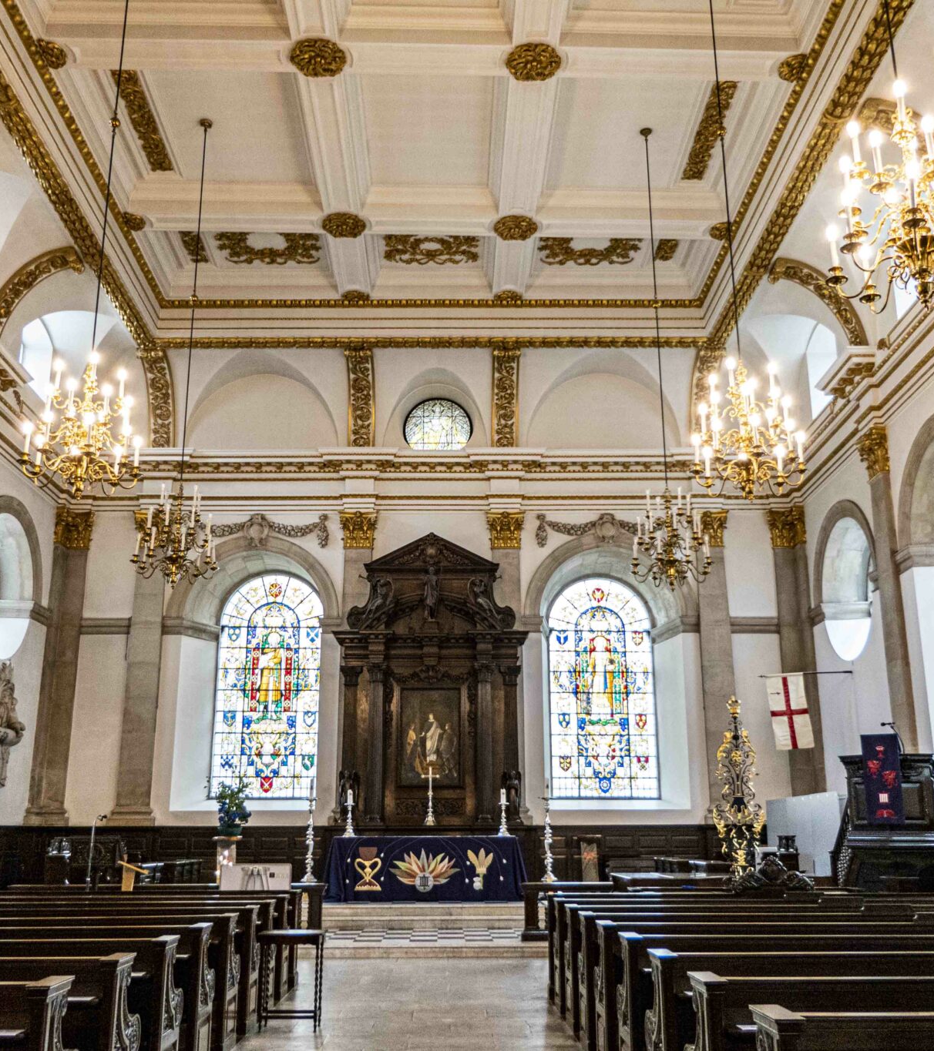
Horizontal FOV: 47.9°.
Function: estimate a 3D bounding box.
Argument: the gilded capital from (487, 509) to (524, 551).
[{"bbox_3d":[0.746,0.114,20.190,0.733,0.758,0.350,0,-17,-1],"label":"gilded capital"}]

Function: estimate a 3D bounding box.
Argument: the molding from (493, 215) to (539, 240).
[{"bbox_3d":[0.847,-5.258,18.530,0.780,0.150,0.760,0,-17,-1],"label":"molding"}]

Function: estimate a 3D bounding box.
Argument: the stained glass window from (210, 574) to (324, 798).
[{"bbox_3d":[-3.741,3.005,20.073,2.061,4.300,0.200,0,-17,-1],"label":"stained glass window"}]

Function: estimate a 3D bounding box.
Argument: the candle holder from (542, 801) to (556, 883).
[{"bbox_3d":[1.289,4.974,16.596,0.230,1.267,0.230,0,-17,-1],"label":"candle holder"}]

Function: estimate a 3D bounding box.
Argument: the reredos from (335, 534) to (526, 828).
[{"bbox_3d":[-0.652,2.850,19.080,3.471,5.467,0.850,0,-17,-1],"label":"reredos"}]

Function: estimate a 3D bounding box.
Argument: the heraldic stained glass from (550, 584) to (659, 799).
[{"bbox_3d":[2.798,3.360,22.145,2.278,4.654,0.130,0,-16,-1],"label":"heraldic stained glass"}]

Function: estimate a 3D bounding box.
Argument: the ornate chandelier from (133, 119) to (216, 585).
[{"bbox_3d":[-4.087,-2.774,15.613,1.180,7.579,1.180,0,-16,-1],"label":"ornate chandelier"}]

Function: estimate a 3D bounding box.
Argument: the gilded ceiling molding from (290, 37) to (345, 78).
[{"bbox_3d":[-2.050,-6.467,14.514,0.760,0.150,0.740,0,-17,-1],"label":"gilded ceiling molding"}]

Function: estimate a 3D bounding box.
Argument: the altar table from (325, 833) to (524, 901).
[{"bbox_3d":[-0.661,5.561,17.063,3.140,1.011,0.950,0,-17,-1],"label":"altar table"}]

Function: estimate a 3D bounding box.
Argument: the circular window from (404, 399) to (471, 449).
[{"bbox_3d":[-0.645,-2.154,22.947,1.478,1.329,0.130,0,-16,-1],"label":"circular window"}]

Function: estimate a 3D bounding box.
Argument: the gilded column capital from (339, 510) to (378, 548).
[{"bbox_3d":[-2.238,0.114,21.725,0.786,0.806,0.320,0,-16,-1],"label":"gilded column capital"}]

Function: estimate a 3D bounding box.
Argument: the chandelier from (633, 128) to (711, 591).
[{"bbox_3d":[2.883,-2.704,15.765,1.160,7.560,1.160,0,-16,-1],"label":"chandelier"}]

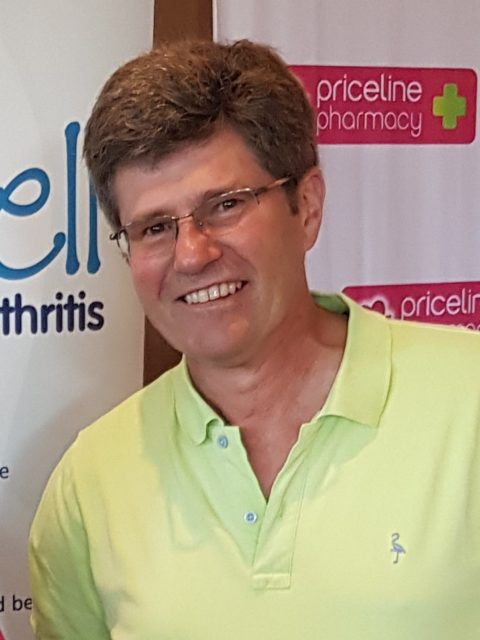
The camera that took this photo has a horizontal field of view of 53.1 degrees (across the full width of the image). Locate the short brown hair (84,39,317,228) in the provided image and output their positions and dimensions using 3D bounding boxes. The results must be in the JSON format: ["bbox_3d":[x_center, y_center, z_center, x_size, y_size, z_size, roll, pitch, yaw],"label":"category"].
[{"bbox_3d":[-0.046,-0.184,0.465,0.195,0.165,0.205,-13,13,24],"label":"short brown hair"}]

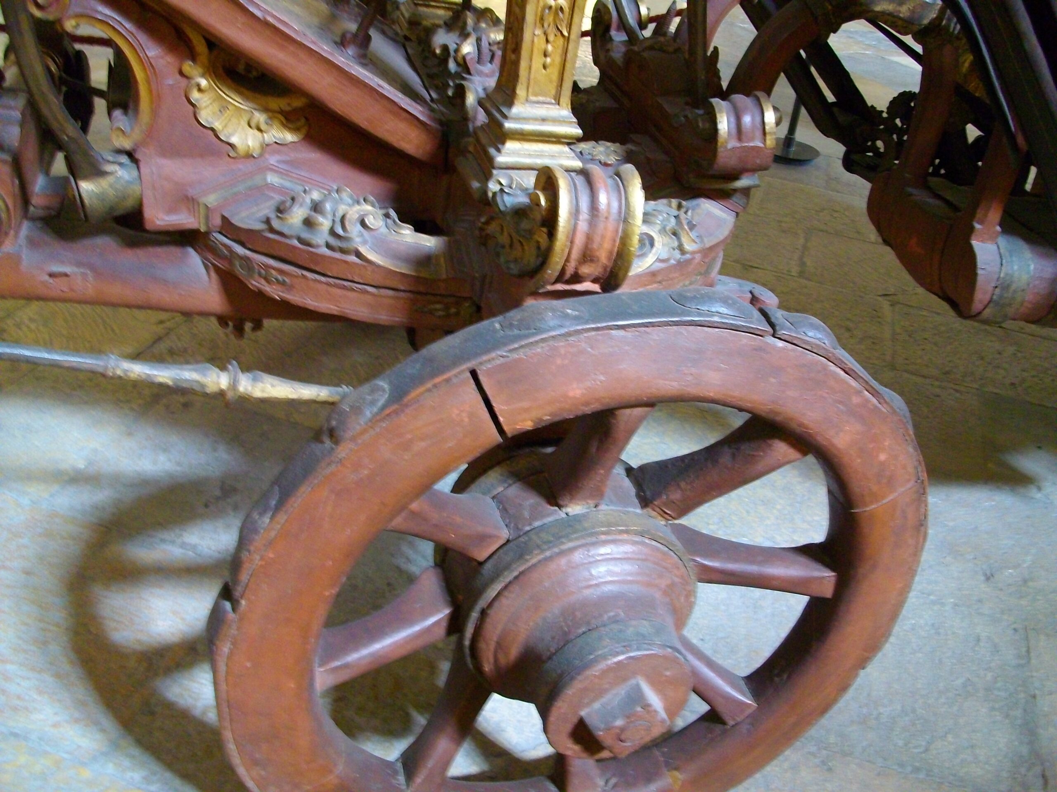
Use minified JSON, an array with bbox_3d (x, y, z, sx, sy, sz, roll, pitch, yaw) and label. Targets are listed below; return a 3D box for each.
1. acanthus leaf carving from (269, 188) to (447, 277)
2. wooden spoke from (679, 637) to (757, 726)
[{"bbox_3d":[-0.265,-0.261,1.508,0.333,0.064,0.162,17,36,20],"label":"acanthus leaf carving"},{"bbox_3d":[0.257,0.432,1.559,0.234,0.047,0.061,42,13,-17],"label":"wooden spoke"}]

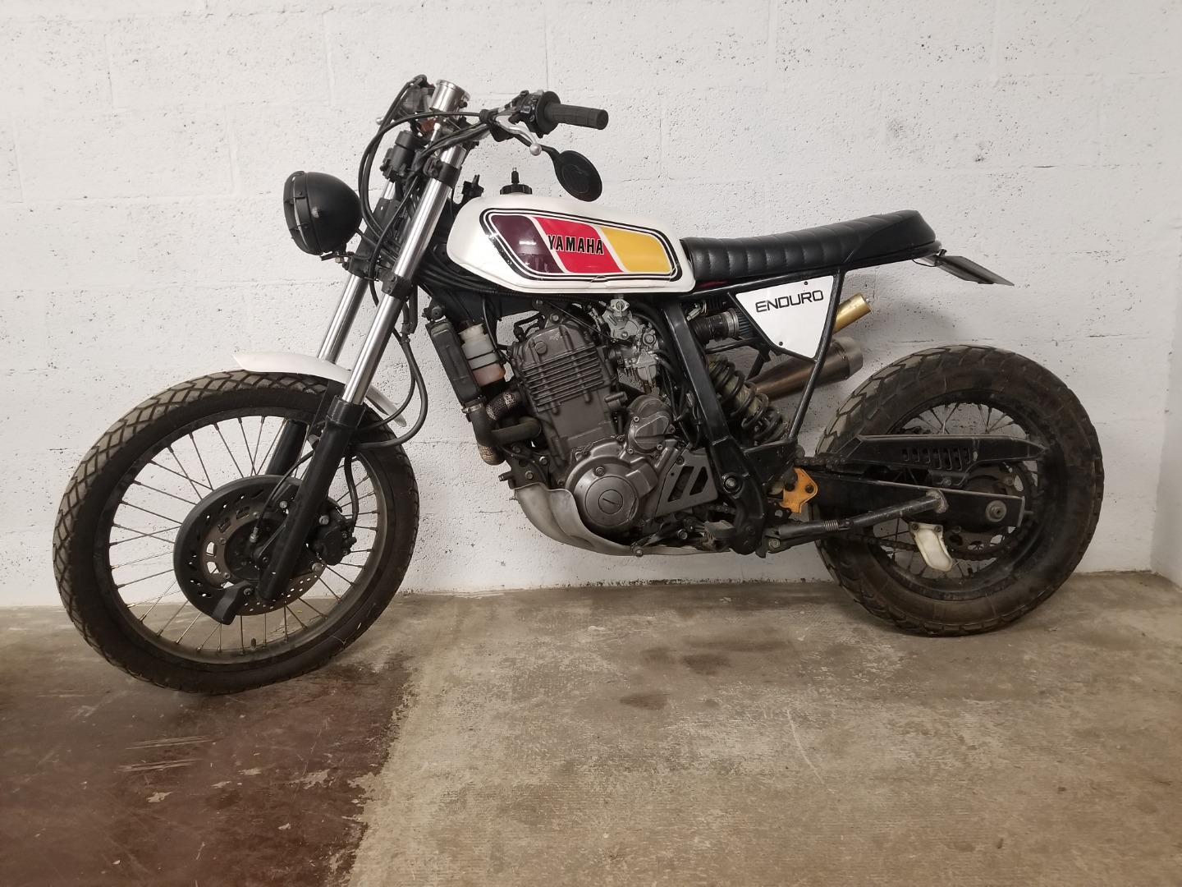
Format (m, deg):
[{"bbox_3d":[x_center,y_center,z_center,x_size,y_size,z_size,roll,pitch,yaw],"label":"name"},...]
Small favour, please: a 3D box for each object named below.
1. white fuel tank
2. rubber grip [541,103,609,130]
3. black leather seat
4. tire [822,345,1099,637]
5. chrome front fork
[{"bbox_3d":[-0.048,-0.403,1.806,0.480,0.205,0.260,-3,8,-4],"label":"white fuel tank"},{"bbox_3d":[-0.027,-0.554,1.505,0.122,0.034,0.034,23,24,35],"label":"rubber grip"},{"bbox_3d":[0.429,-0.406,1.844,0.525,0.115,0.235,-8,8,-3],"label":"black leather seat"},{"bbox_3d":[0.801,0.108,1.945,0.643,0.643,0.130,-3,8,-3],"label":"tire"},{"bbox_3d":[-0.484,-0.180,1.768,0.120,1.020,0.270,20,6,-36],"label":"chrome front fork"}]

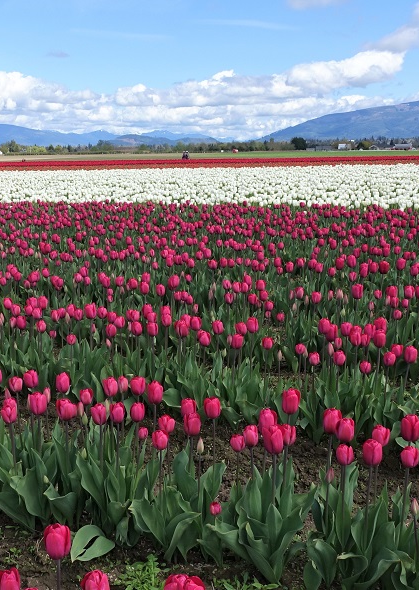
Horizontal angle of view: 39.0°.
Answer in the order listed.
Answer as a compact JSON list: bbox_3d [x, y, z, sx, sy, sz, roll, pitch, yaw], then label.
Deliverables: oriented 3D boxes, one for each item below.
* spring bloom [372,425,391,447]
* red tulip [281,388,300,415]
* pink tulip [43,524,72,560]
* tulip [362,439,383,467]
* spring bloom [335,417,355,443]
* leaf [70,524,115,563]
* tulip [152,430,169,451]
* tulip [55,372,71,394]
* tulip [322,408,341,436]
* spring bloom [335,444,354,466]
[{"bbox_3d":[0.524,0.429,1.801,0.053,0.067,0.053,4,15,17],"label":"spring bloom"},{"bbox_3d":[0.239,0.312,1.732,0.053,0.076,0.053,0,14,0],"label":"red tulip"},{"bbox_3d":[-0.326,0.530,1.268,0.055,0.079,0.055,-4,14,-16],"label":"pink tulip"},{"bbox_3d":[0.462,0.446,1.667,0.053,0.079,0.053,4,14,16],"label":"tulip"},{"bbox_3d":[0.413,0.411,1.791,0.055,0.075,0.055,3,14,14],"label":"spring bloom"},{"bbox_3d":[-0.359,0.762,1.812,0.133,0.085,0.085,0,14,0],"label":"leaf"},{"bbox_3d":[-0.145,0.431,1.751,0.044,0.059,0.044,0,14,0],"label":"tulip"},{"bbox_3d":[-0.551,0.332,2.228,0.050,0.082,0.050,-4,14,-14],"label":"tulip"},{"bbox_3d":[0.374,0.382,1.785,0.055,0.079,0.055,2,14,12],"label":"tulip"},{"bbox_3d":[0.368,0.438,1.608,0.048,0.056,0.048,0,14,0],"label":"spring bloom"}]

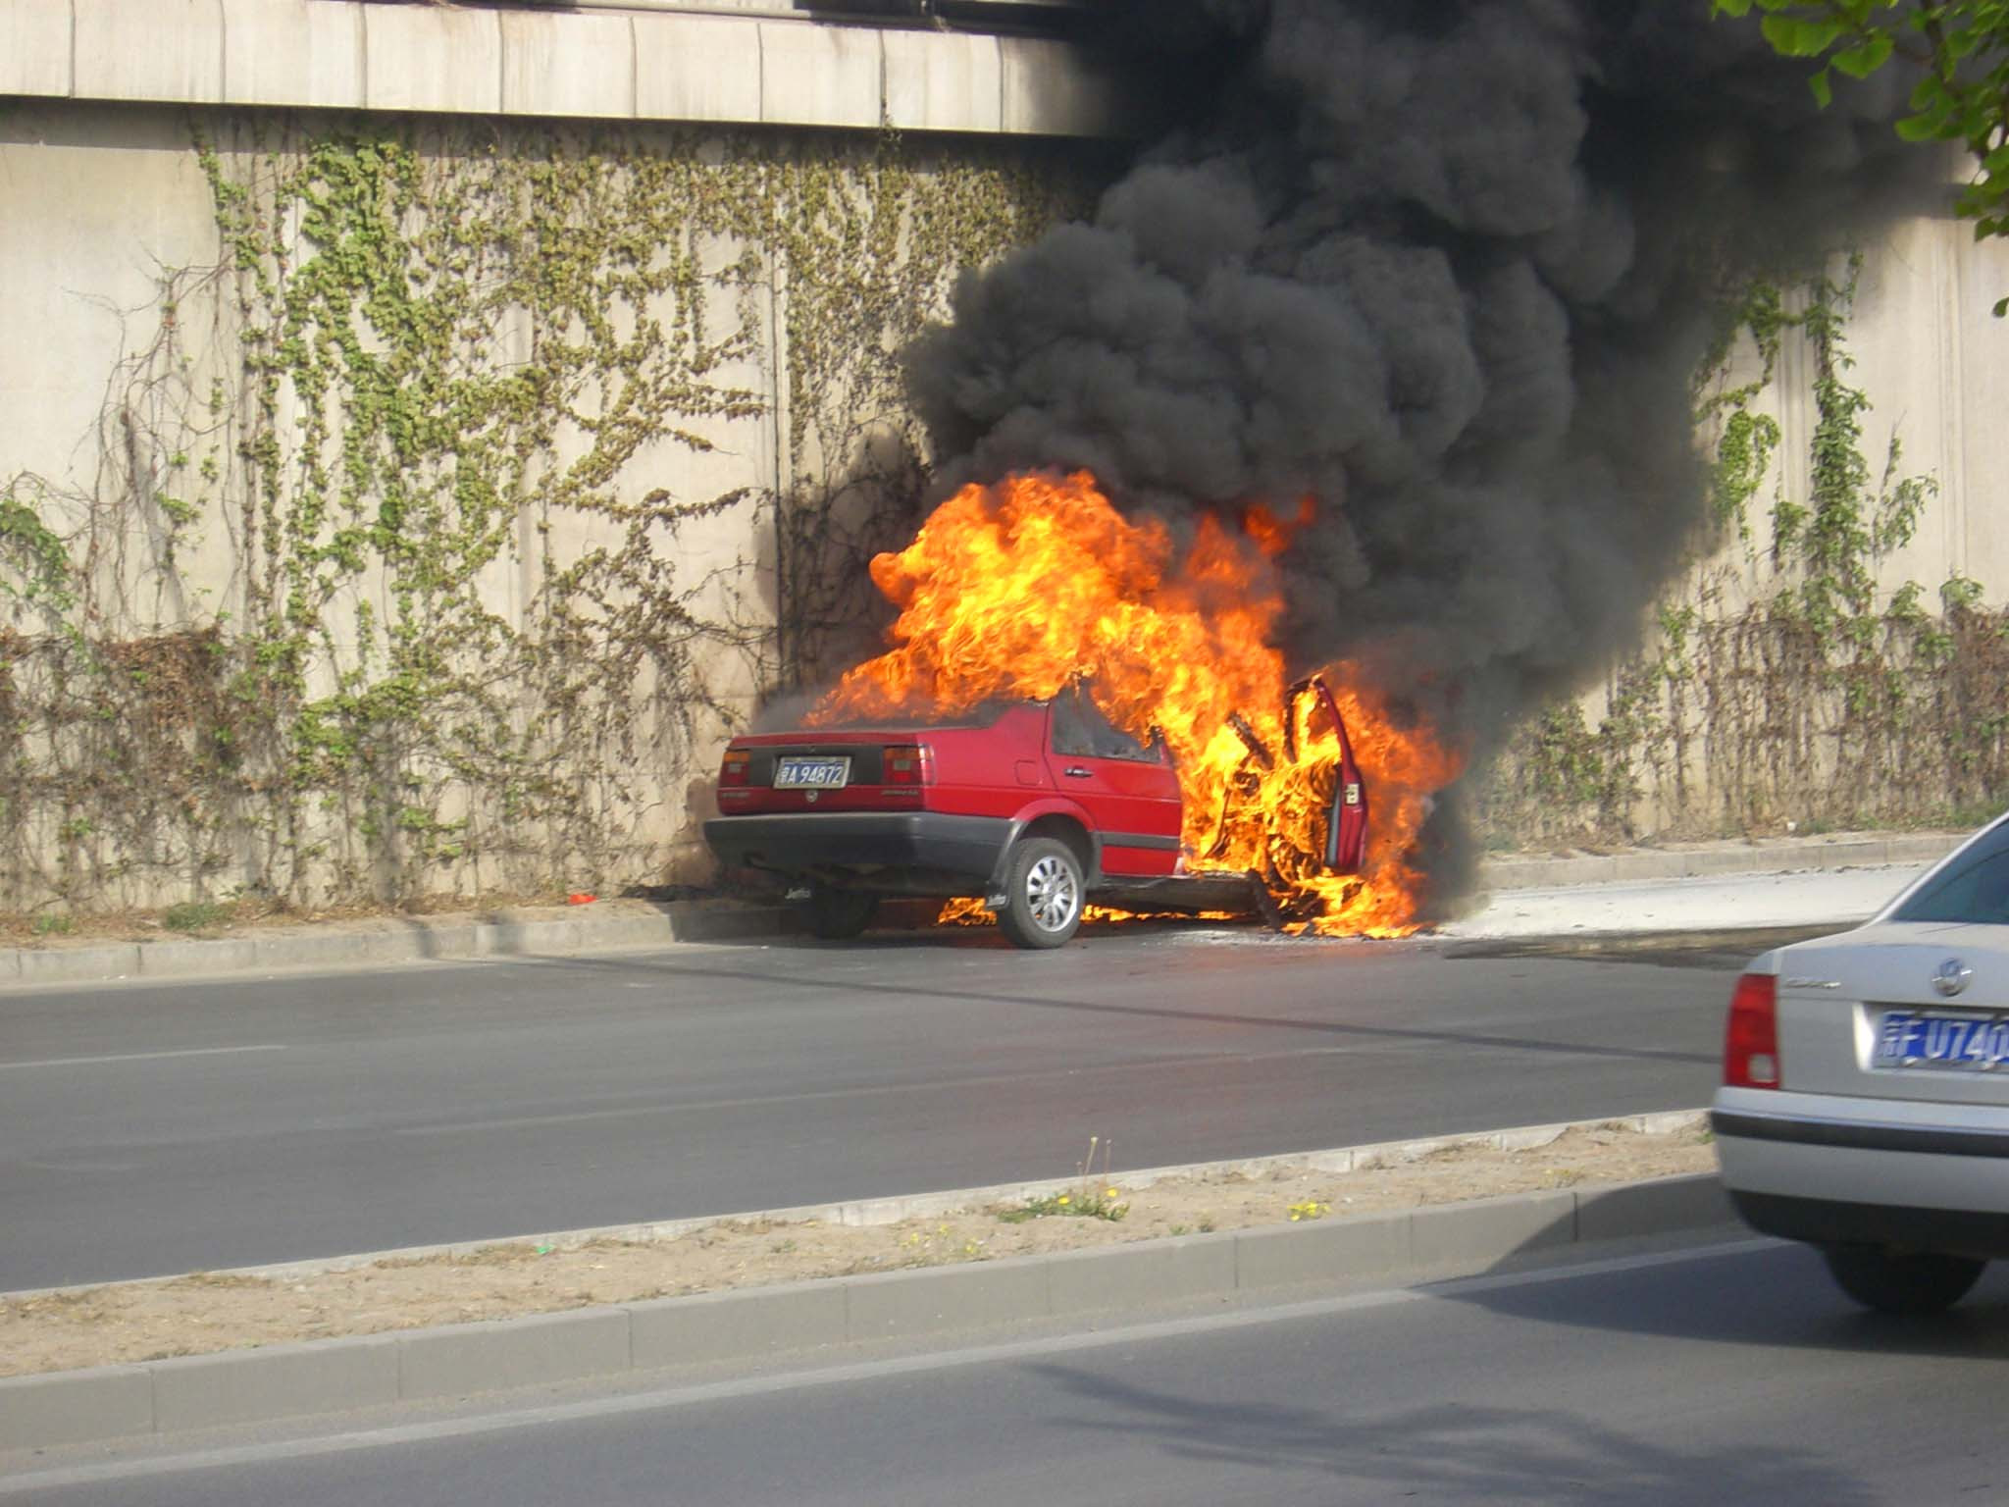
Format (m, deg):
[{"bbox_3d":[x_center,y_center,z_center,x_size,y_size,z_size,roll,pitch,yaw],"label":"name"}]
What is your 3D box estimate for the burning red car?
[{"bbox_3d":[0.366,0.285,35.850,1.700,1.410,4.390,1,1,40],"label":"burning red car"}]

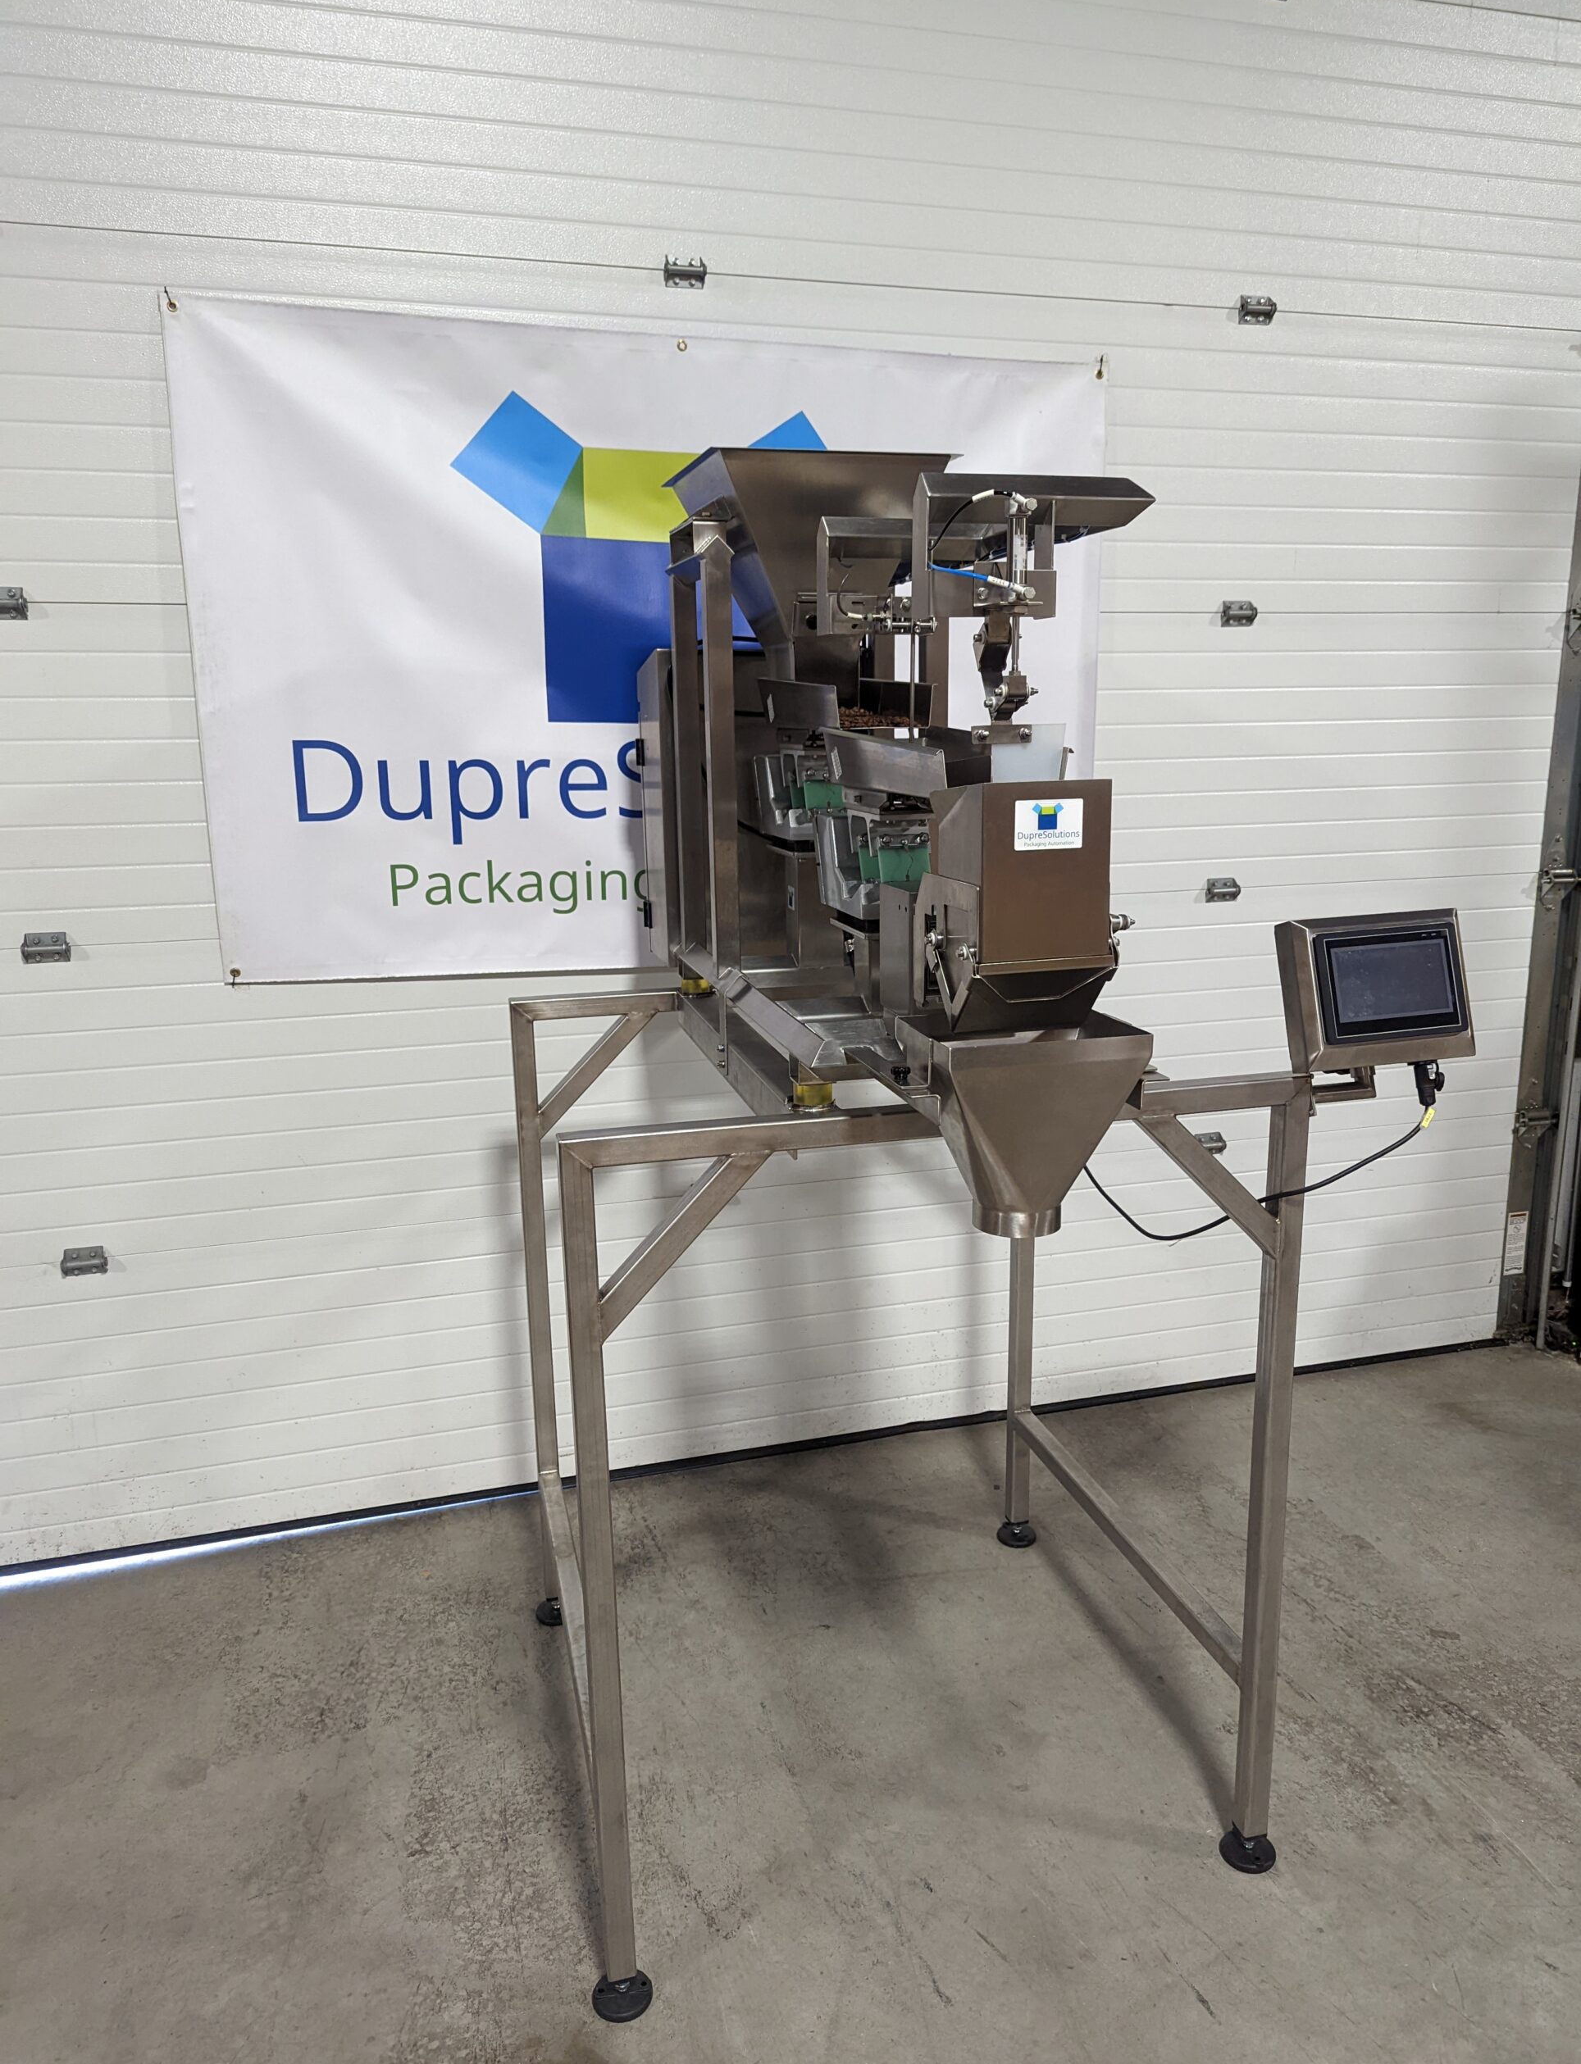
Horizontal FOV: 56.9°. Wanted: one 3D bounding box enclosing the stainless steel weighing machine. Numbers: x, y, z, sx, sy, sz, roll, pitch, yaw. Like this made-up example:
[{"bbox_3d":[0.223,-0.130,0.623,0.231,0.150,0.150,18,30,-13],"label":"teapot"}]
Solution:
[{"bbox_3d":[0.198,0.163,2.273,1.216,2.010,1.412,-4,13,-14],"label":"stainless steel weighing machine"}]

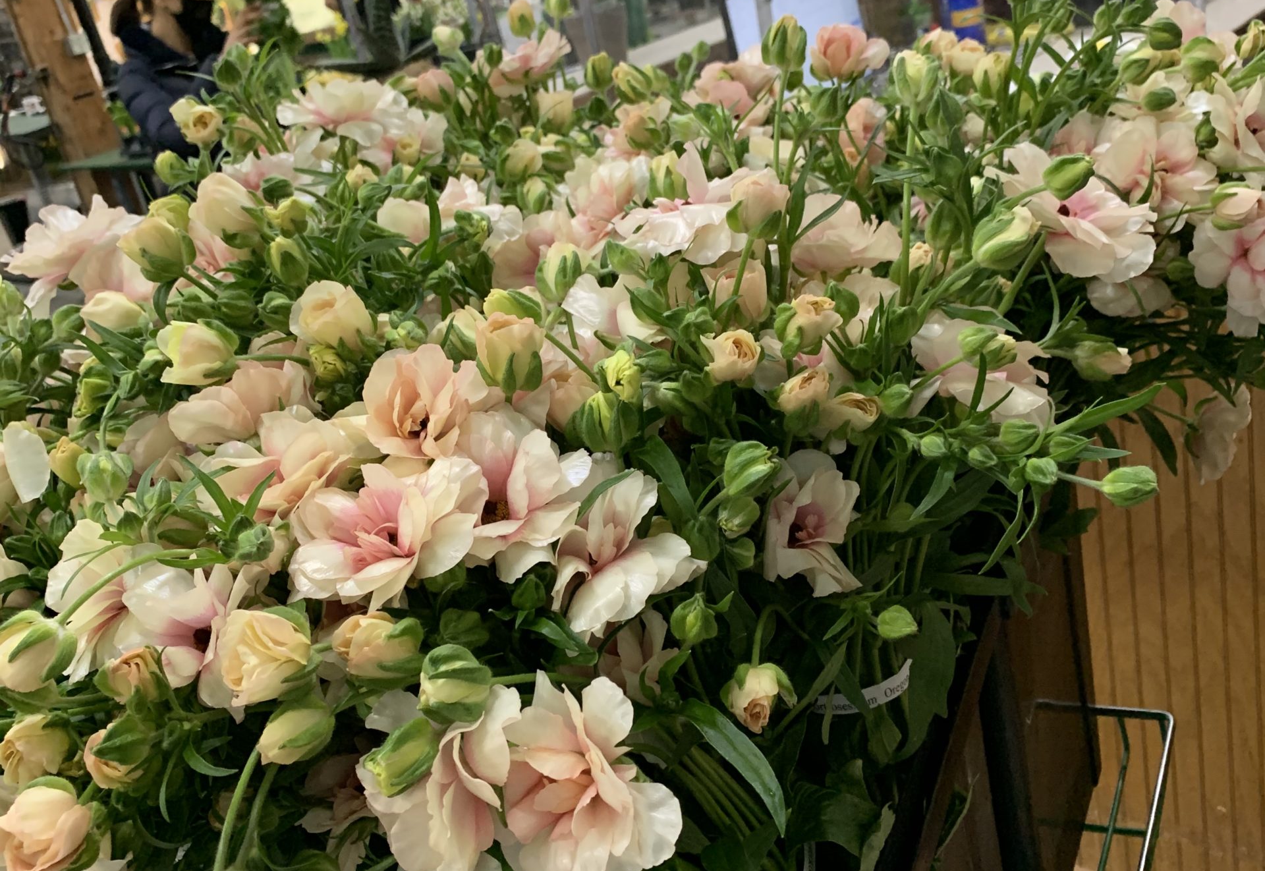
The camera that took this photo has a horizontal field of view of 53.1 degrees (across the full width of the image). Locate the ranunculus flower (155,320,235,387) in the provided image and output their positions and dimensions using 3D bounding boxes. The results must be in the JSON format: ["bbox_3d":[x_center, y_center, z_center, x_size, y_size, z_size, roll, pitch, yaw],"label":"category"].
[{"bbox_3d":[-0.207,-0.039,0.600,0.036,0.030,0.031,-3,18,-21],"label":"ranunculus flower"}]

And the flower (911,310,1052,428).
[{"bbox_3d":[0.177,-0.034,0.640,0.067,0.052,0.042,-15,31,-14],"label":"flower"}]

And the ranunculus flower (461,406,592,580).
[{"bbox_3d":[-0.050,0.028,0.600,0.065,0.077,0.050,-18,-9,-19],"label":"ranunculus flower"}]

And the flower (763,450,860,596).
[{"bbox_3d":[0.094,0.046,0.670,0.055,0.070,0.045,-19,-3,-21],"label":"flower"}]

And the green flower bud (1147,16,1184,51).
[{"bbox_3d":[0.324,-0.244,0.770,0.024,0.021,0.021,16,0,21],"label":"green flower bud"}]

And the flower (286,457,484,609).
[{"bbox_3d":[-0.098,0.040,0.510,0.080,0.045,0.072,-23,56,-25],"label":"flower"}]

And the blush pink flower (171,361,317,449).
[{"bbox_3d":[-0.202,-0.017,0.650,0.074,0.042,0.060,-17,21,-16],"label":"blush pink flower"}]

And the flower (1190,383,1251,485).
[{"bbox_3d":[0.372,0.000,0.800,0.038,0.064,0.055,19,14,-18],"label":"flower"}]

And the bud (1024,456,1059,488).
[{"bbox_3d":[0.223,0.021,0.690,0.020,0.018,0.018,25,0,-29],"label":"bud"}]

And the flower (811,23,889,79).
[{"bbox_3d":[0.150,-0.264,0.870,0.052,0.037,0.046,-13,21,-2],"label":"flower"}]

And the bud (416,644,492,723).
[{"bbox_3d":[-0.075,0.104,0.530,0.032,0.031,0.031,-7,0,-28],"label":"bud"}]

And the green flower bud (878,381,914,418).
[{"bbox_3d":[0.152,-0.021,0.730,0.022,0.020,0.020,-41,-6,15],"label":"green flower bud"}]

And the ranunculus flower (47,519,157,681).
[{"bbox_3d":[-0.224,0.070,0.540,0.065,0.072,0.045,-29,24,-35],"label":"ranunculus flower"}]

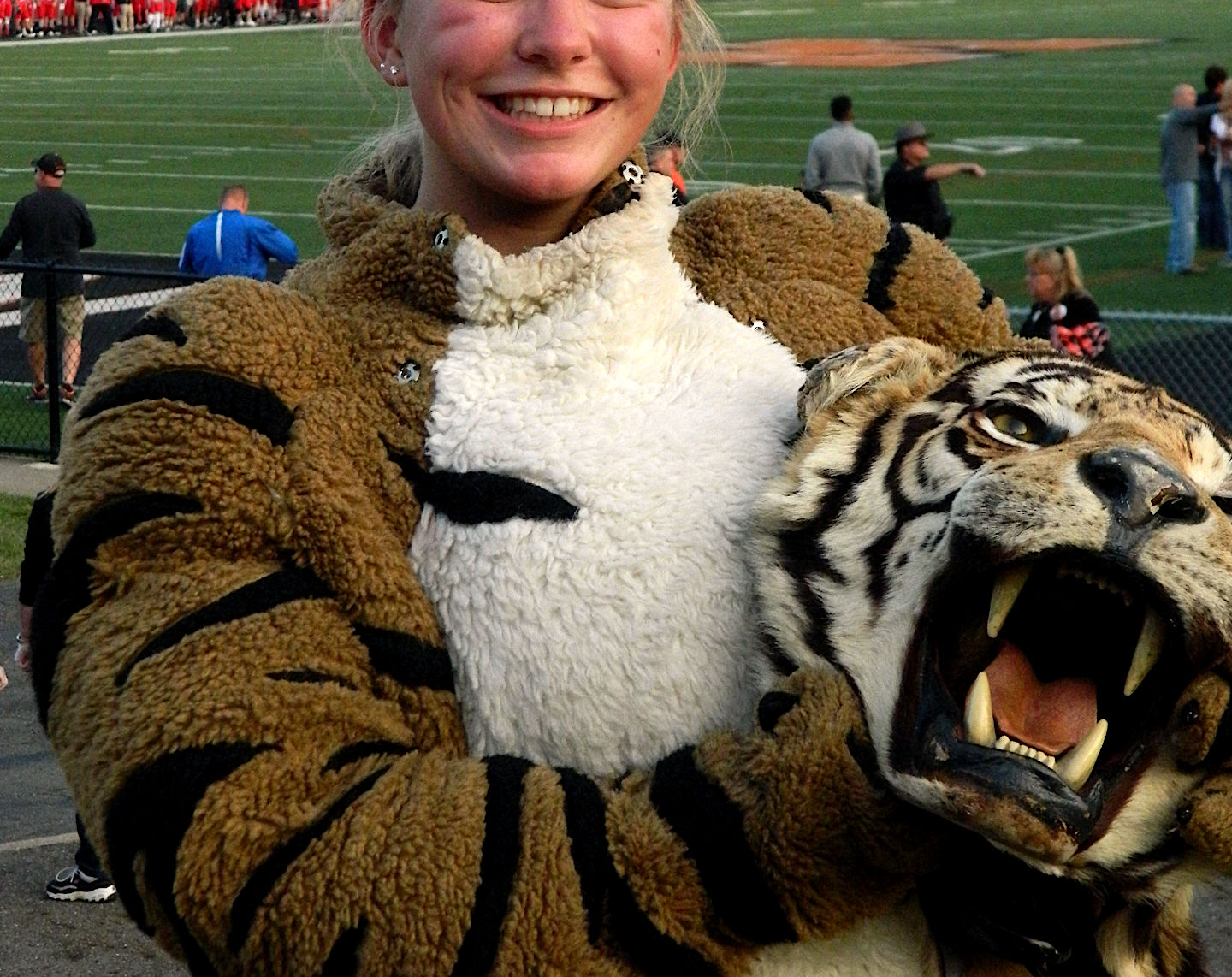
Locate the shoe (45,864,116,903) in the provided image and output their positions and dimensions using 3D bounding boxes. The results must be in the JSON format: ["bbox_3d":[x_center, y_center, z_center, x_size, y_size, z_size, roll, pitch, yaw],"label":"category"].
[{"bbox_3d":[-1.866,1.376,13.900,0.250,0.115,0.098,-1,8,0],"label":"shoe"}]

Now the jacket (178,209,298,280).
[{"bbox_3d":[-2.294,-1.360,24.200,0.700,0.680,0.380,1,9,14],"label":"jacket"}]

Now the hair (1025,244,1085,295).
[{"bbox_3d":[2.026,-1.007,18.400,0.260,0.235,0.180,-6,10,-34],"label":"hair"}]

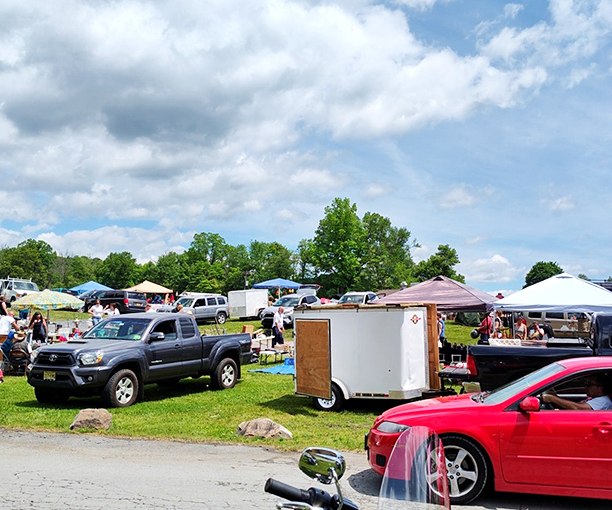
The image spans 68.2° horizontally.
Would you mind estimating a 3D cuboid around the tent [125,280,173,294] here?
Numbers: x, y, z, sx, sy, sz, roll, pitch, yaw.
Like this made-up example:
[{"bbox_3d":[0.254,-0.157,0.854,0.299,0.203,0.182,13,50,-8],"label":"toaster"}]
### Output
[{"bbox_3d":[-12.400,3.430,35.600,3.150,2.800,3.150,1,-5,-6],"label":"tent"}]

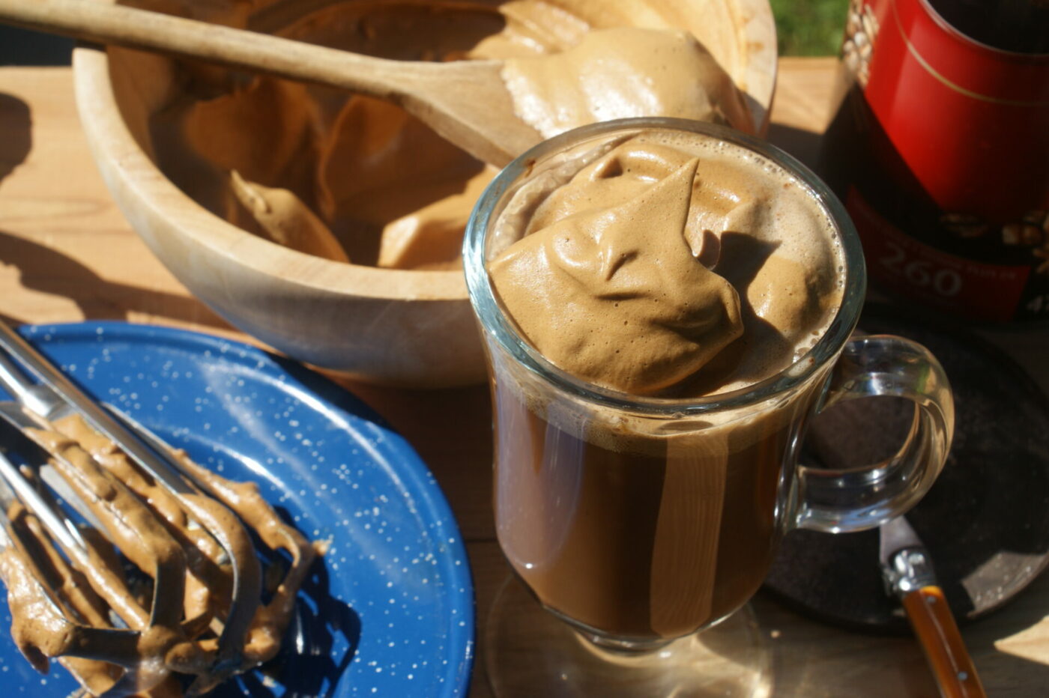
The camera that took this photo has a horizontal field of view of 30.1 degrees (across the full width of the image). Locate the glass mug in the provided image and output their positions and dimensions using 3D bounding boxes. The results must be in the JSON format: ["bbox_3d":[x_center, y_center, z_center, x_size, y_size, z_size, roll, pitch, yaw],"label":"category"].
[{"bbox_3d":[0.038,0.028,0.421,0.102,0.140,0.076,3,49,2],"label":"glass mug"}]

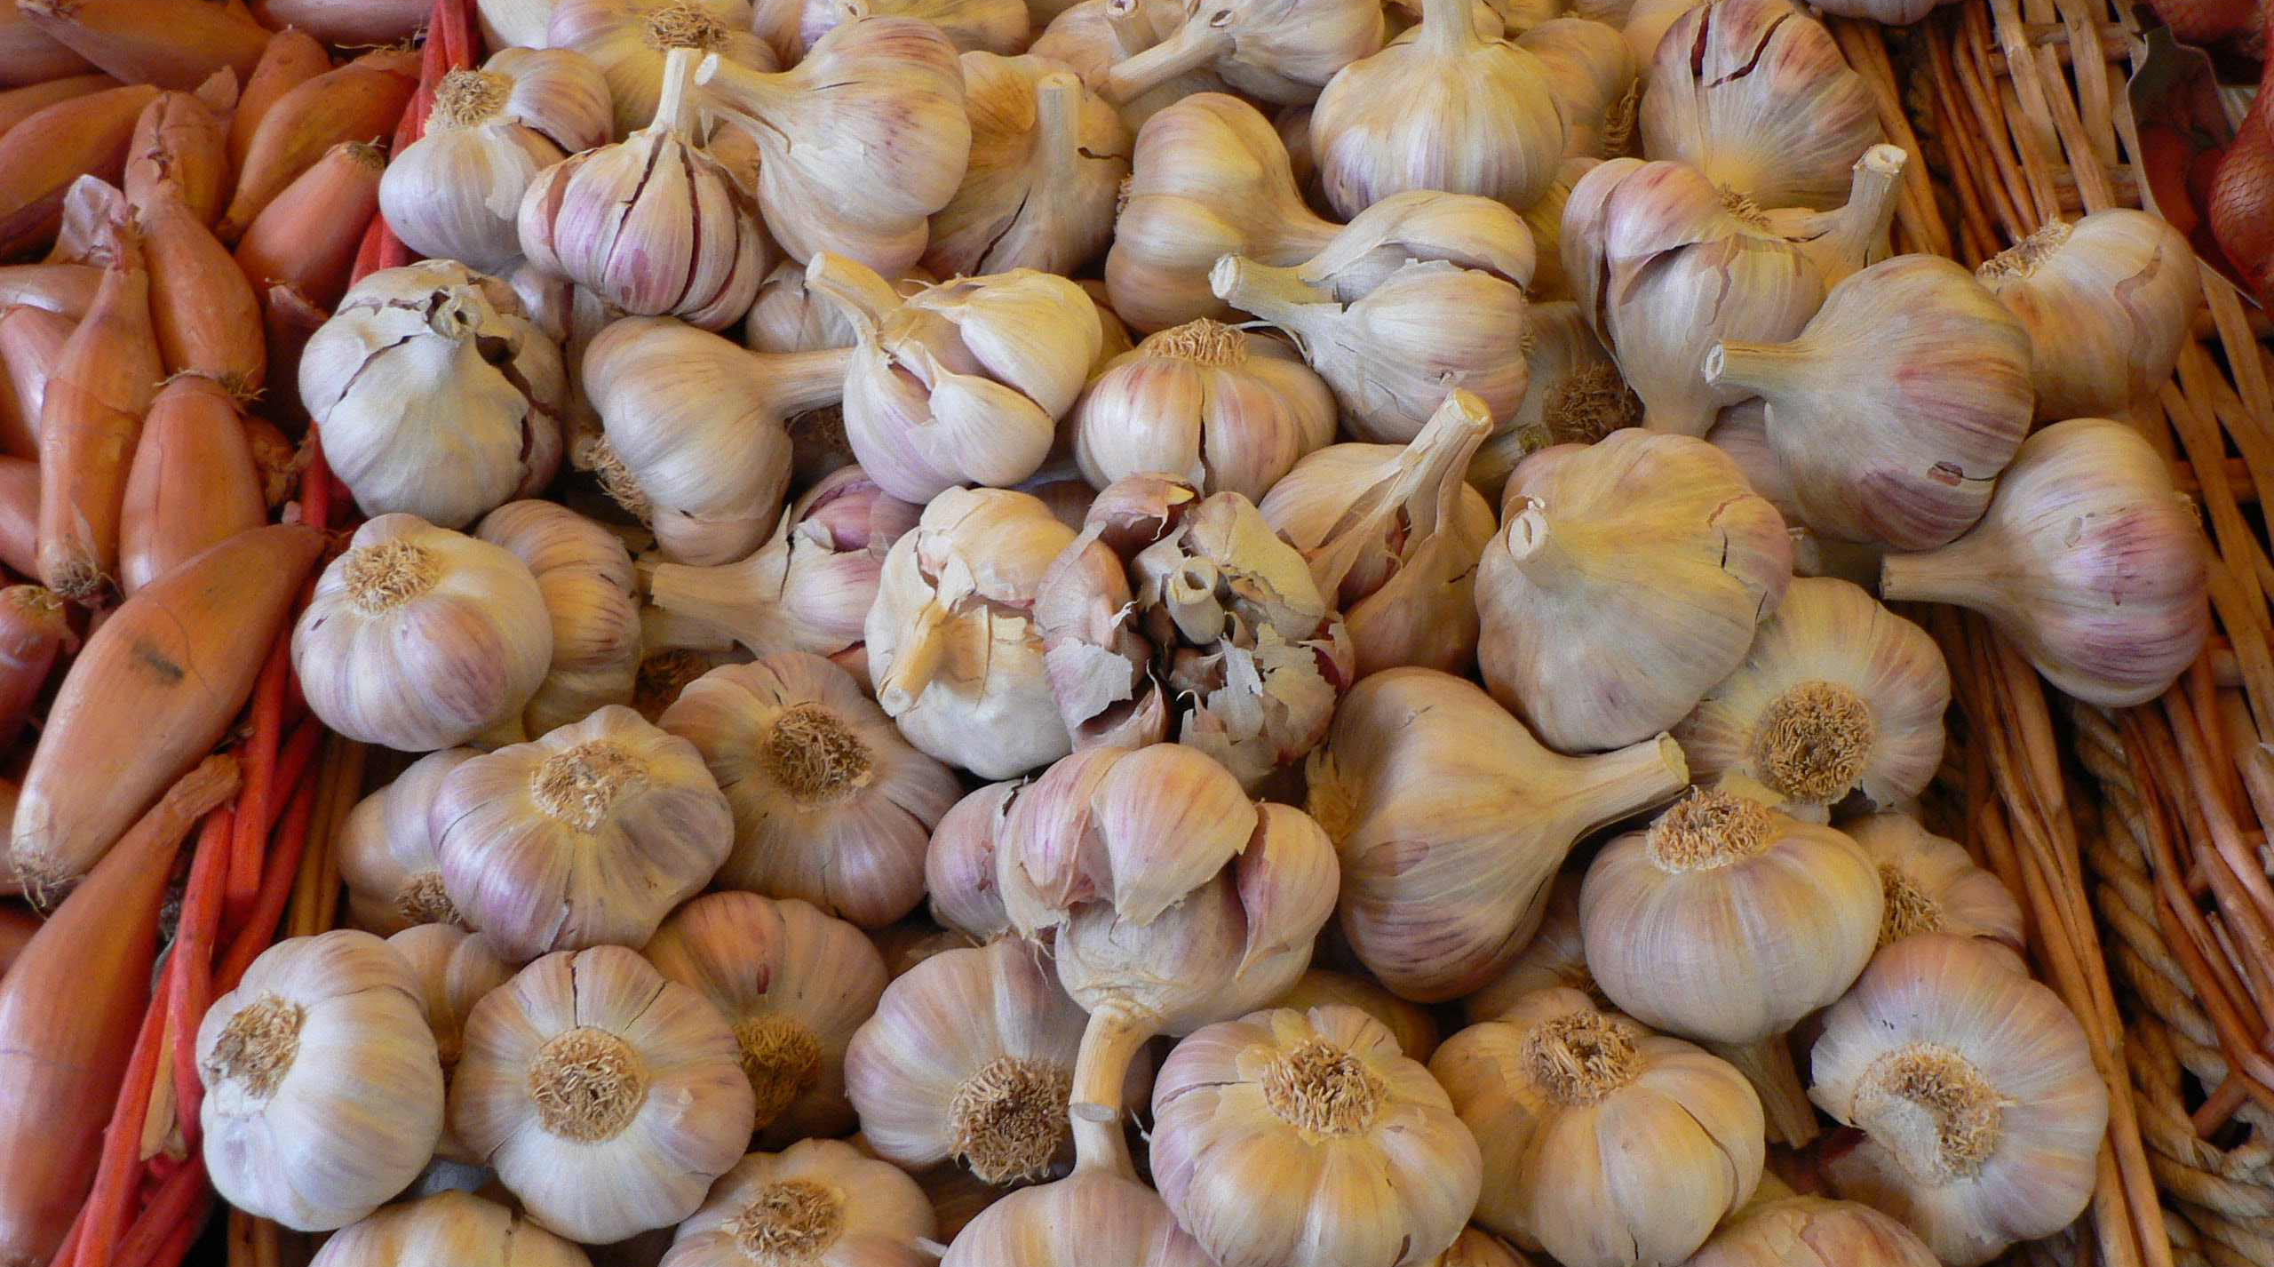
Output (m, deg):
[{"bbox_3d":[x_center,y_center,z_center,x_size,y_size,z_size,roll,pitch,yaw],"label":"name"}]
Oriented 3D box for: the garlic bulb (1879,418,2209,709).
[{"bbox_3d":[0.190,-0.014,0.502,0.069,0.062,0.062,-4,90,-15],"label":"garlic bulb"}]

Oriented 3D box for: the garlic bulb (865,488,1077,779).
[{"bbox_3d":[-0.037,0.005,0.522,0.061,0.061,0.069,14,31,15],"label":"garlic bulb"}]

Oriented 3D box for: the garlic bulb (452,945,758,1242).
[{"bbox_3d":[-0.110,0.096,0.491,0.060,0.061,0.060,2,75,-9],"label":"garlic bulb"}]

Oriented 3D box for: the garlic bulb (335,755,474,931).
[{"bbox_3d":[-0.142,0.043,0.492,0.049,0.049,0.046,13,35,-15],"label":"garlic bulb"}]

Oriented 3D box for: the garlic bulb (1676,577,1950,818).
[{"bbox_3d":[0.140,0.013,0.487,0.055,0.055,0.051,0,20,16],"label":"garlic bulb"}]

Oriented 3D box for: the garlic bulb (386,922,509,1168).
[{"bbox_3d":[-0.153,0.090,0.525,0.054,0.054,0.050,-2,21,-2],"label":"garlic bulb"}]

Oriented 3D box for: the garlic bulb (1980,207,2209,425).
[{"bbox_3d":[0.235,-0.073,0.585,0.063,0.059,0.063,-23,22,44],"label":"garlic bulb"}]

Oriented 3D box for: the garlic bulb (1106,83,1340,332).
[{"bbox_3d":[0.028,-0.098,0.561,0.067,0.058,0.058,11,10,-3],"label":"garlic bulb"}]

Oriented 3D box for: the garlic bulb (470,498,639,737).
[{"bbox_3d":[-0.123,-0.003,0.495,0.047,0.051,0.051,-3,1,-23],"label":"garlic bulb"}]

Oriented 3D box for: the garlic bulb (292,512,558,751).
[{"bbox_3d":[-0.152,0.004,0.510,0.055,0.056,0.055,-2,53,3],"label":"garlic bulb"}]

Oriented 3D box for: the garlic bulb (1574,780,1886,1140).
[{"bbox_3d":[0.125,0.070,0.482,0.060,0.077,0.060,-21,25,0],"label":"garlic bulb"}]

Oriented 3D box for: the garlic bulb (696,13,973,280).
[{"bbox_3d":[-0.078,-0.128,0.599,0.066,0.078,0.066,24,90,58],"label":"garlic bulb"}]

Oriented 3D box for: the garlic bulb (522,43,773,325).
[{"bbox_3d":[-0.110,-0.103,0.539,0.057,0.065,0.057,10,35,-13],"label":"garlic bulb"}]

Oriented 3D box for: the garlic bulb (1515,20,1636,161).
[{"bbox_3d":[0.106,-0.138,0.640,0.062,0.057,0.057,11,0,39],"label":"garlic bulb"}]

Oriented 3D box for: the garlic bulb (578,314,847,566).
[{"bbox_3d":[-0.100,-0.048,0.572,0.069,0.058,0.058,-26,90,-12],"label":"garlic bulb"}]

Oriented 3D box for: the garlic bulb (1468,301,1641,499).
[{"bbox_3d":[0.102,-0.059,0.597,0.055,0.055,0.057,0,8,-8],"label":"garlic bulb"}]

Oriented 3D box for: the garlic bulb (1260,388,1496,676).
[{"bbox_3d":[0.060,-0.023,0.555,0.060,0.077,0.060,29,31,0],"label":"garlic bulb"}]

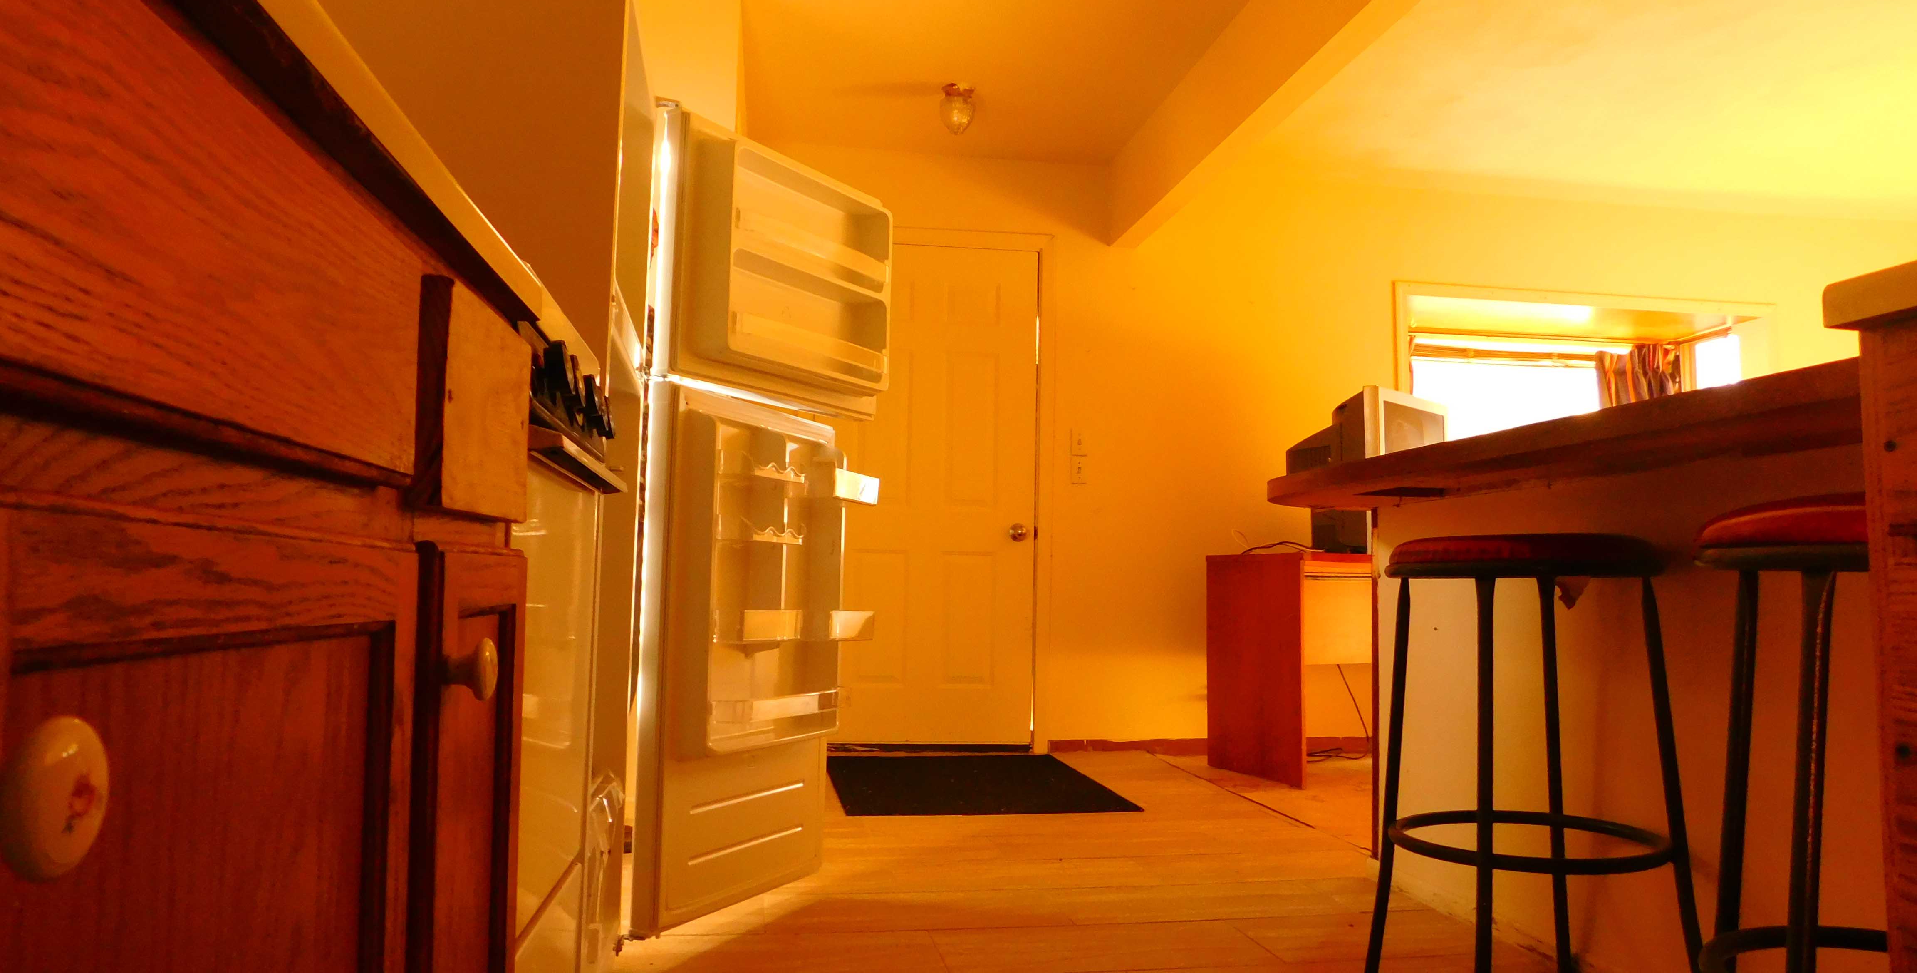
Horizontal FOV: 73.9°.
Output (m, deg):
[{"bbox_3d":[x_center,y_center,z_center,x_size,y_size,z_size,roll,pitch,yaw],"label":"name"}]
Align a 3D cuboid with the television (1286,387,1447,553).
[{"bbox_3d":[1.546,-0.021,5.019,0.490,0.610,0.700,-3,-6,41],"label":"television"}]

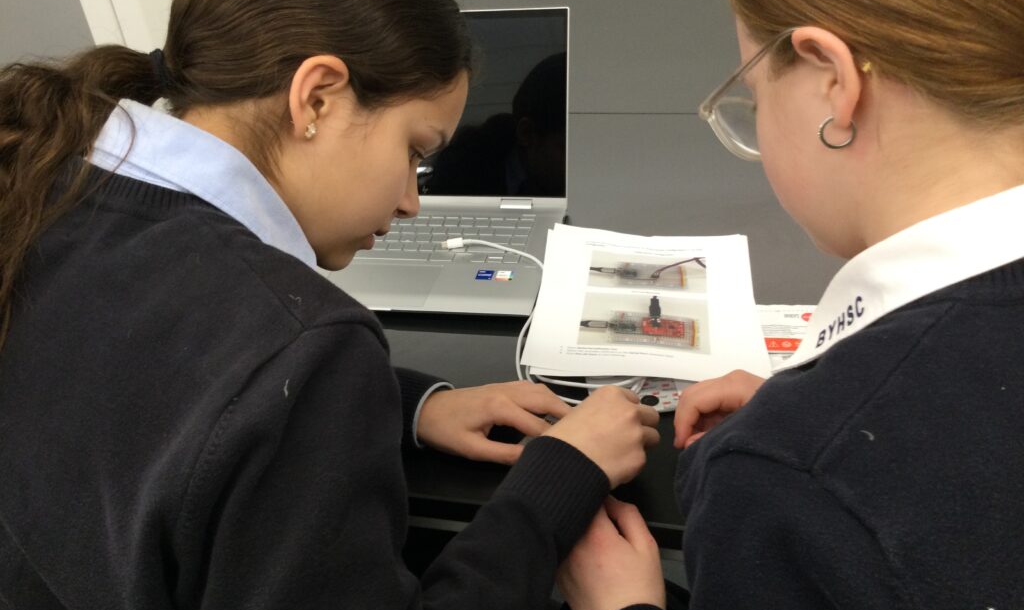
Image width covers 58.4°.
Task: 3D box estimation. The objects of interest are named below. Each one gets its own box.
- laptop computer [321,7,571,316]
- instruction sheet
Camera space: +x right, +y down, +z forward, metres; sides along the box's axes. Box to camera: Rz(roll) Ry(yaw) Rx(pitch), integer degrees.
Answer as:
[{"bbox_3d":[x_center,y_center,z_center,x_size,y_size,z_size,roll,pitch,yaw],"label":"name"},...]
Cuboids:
[{"bbox_3d":[-0.130,-0.171,1.043,0.358,0.230,0.335,2,33,12],"label":"laptop computer"},{"bbox_3d":[0.135,-0.013,0.920,0.216,0.016,0.279,2,32,8],"label":"instruction sheet"}]

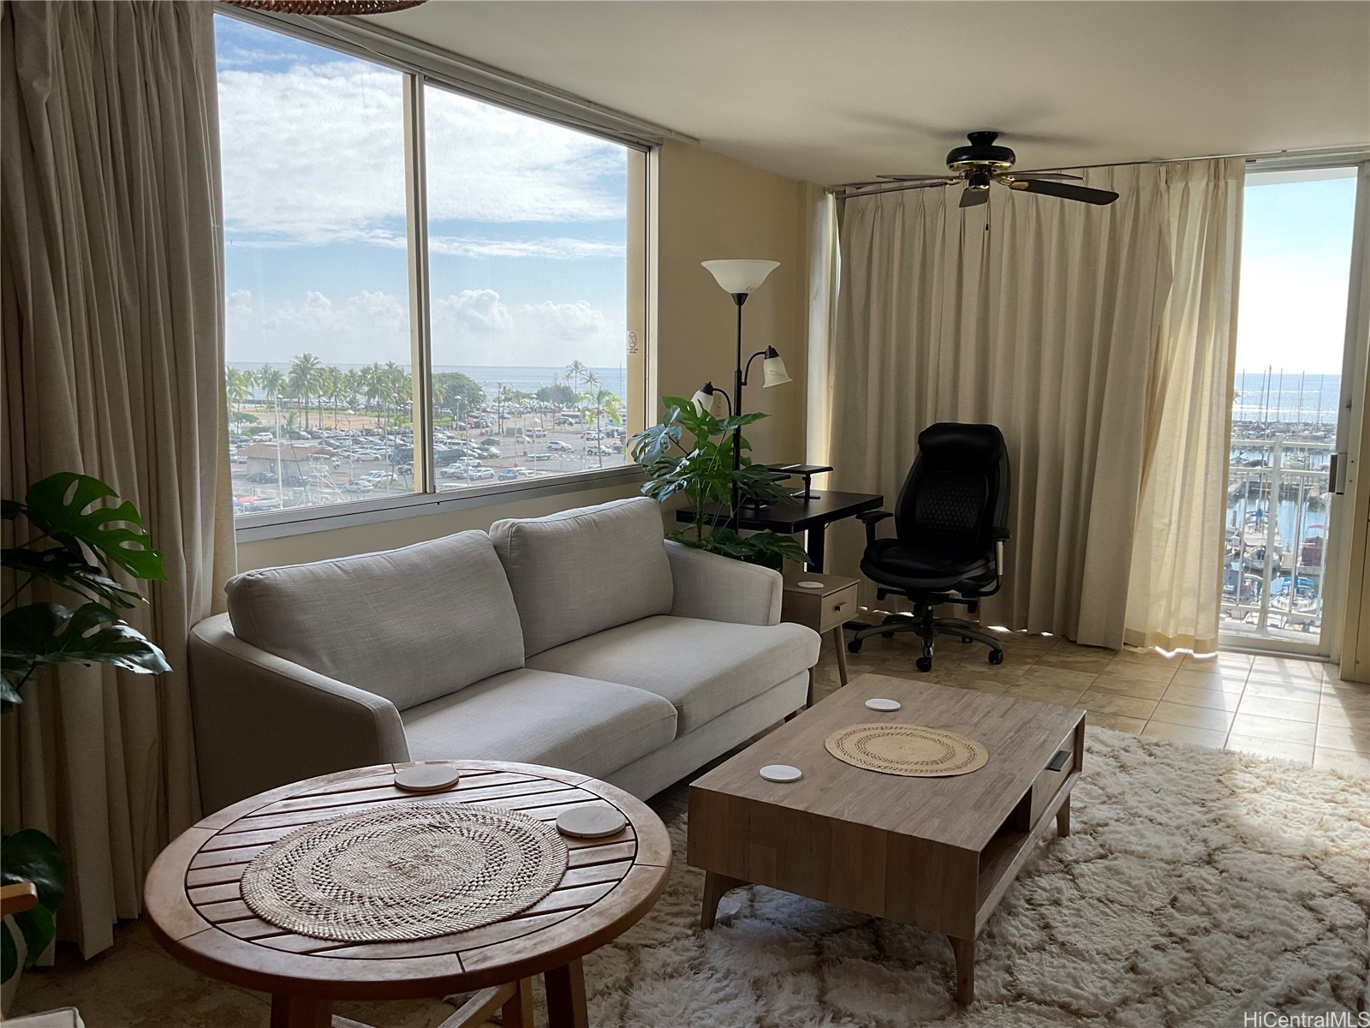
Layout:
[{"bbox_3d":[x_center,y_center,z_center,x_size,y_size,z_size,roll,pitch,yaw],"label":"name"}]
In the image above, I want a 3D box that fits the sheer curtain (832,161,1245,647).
[{"bbox_3d":[1.743,-0.575,6.170,2.166,2.410,0.157,5,8,29],"label":"sheer curtain"}]

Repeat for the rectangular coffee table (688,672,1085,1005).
[{"bbox_3d":[0.615,0.820,3.183,0.718,0.372,1.201,5,8,29],"label":"rectangular coffee table"}]

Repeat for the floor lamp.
[{"bbox_3d":[0.225,-0.133,4.918,0.450,1.865,0.380,1,7,0],"label":"floor lamp"}]

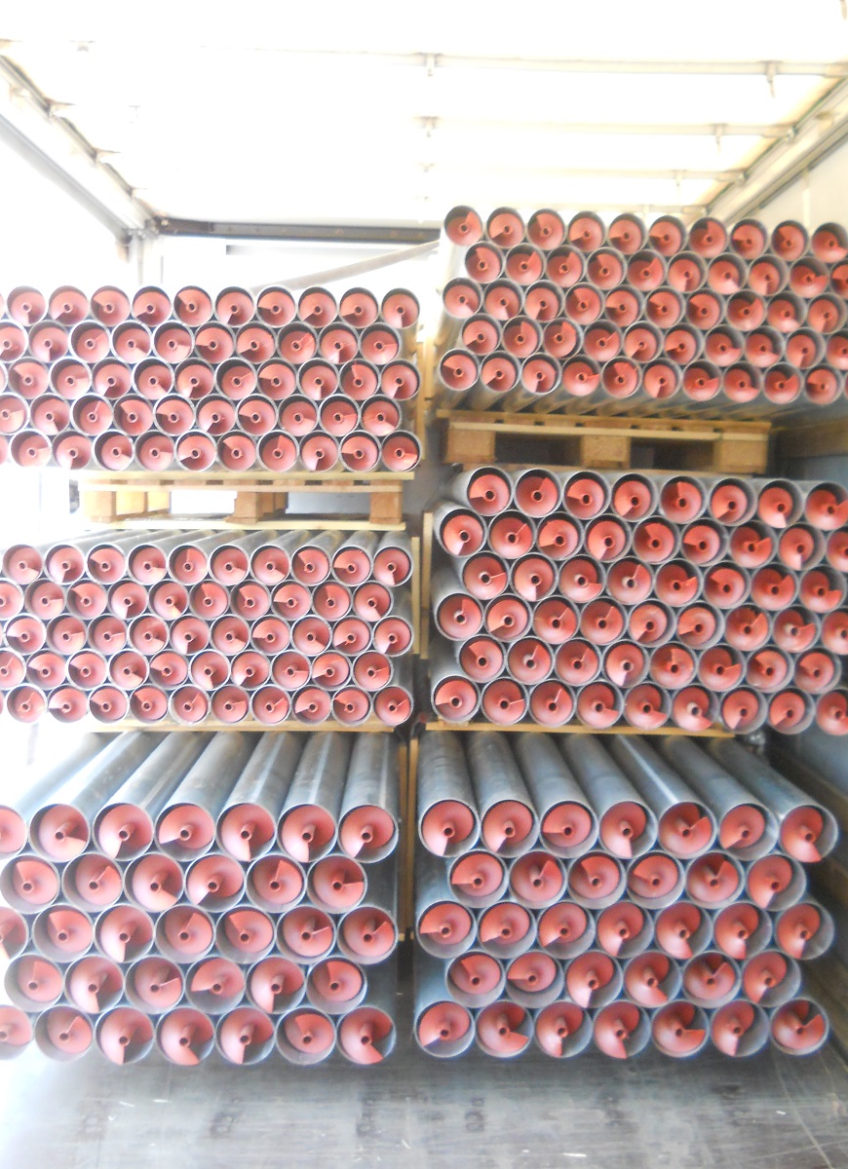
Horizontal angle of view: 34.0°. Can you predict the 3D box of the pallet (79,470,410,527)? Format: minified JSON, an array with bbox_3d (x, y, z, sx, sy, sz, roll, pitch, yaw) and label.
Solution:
[{"bbox_3d":[-0.576,-0.313,4.892,1.010,0.153,1.130,0,5,-1],"label":"pallet"}]

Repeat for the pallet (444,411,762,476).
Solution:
[{"bbox_3d":[0.576,-0.486,4.918,1.010,0.153,1.130,2,5,-1],"label":"pallet"}]

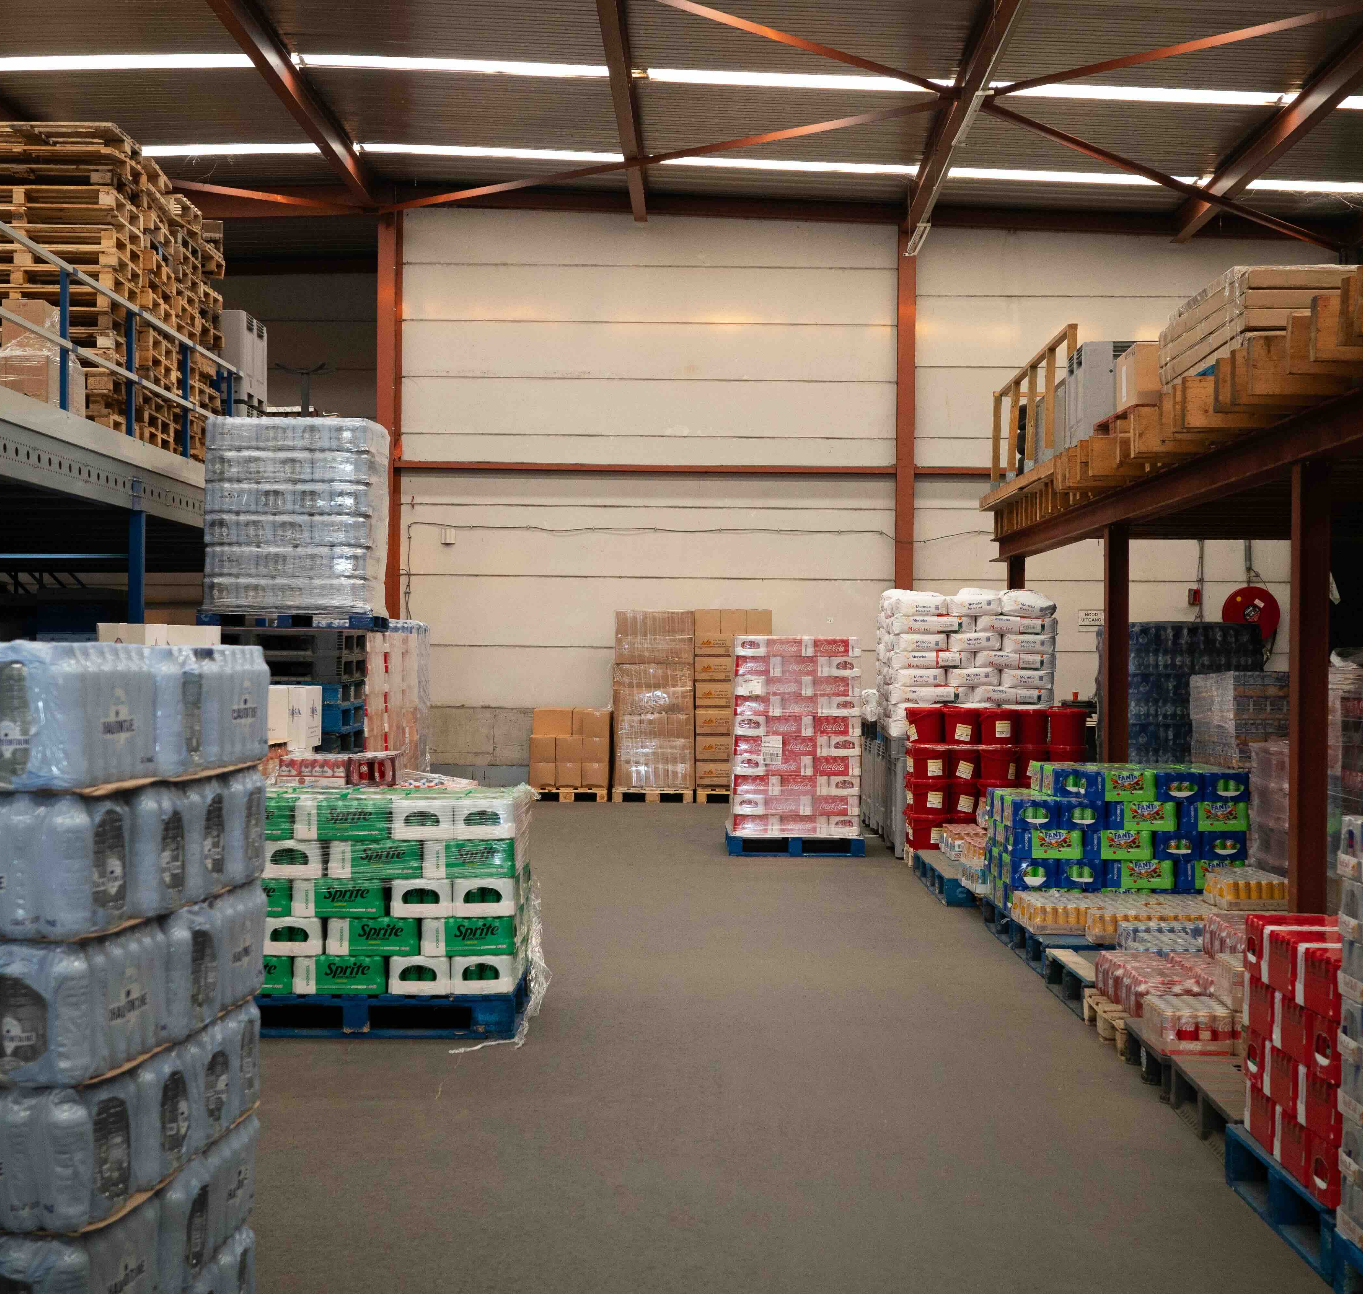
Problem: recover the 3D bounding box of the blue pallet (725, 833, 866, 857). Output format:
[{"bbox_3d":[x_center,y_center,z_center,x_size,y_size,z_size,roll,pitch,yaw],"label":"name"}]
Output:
[{"bbox_3d":[0.863,1.478,16.480,1.000,0.162,1.200,1,0,1],"label":"blue pallet"}]

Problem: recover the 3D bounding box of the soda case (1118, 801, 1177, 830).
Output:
[{"bbox_3d":[2.333,0.857,11.020,0.350,0.146,0.234,1,0,1],"label":"soda case"}]

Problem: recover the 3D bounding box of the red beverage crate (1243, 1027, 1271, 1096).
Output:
[{"bbox_3d":[1.700,1.094,5.728,0.348,0.147,0.235,0,0,-1],"label":"red beverage crate"}]

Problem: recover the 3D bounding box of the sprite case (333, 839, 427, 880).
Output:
[{"bbox_3d":[-1.150,0.795,8.251,0.355,0.147,0.235,0,0,0],"label":"sprite case"}]

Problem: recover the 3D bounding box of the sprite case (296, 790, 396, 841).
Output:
[{"bbox_3d":[-1.282,0.656,8.310,0.356,0.148,0.234,1,0,0],"label":"sprite case"}]

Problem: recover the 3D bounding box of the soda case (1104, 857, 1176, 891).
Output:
[{"bbox_3d":[2.279,1.135,10.858,0.351,0.147,0.235,0,0,0],"label":"soda case"}]

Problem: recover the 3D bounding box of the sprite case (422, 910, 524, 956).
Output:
[{"bbox_3d":[-0.802,1.095,8.249,0.348,0.147,0.232,1,0,1],"label":"sprite case"}]

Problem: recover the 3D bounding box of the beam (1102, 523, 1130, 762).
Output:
[{"bbox_3d":[2.515,0.430,12.460,0.115,2.250,0.120,1,0,1],"label":"beam"}]

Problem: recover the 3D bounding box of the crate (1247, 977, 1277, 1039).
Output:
[{"bbox_3d":[1.677,0.970,5.830,0.234,0.146,0.350,1,0,1],"label":"crate"}]

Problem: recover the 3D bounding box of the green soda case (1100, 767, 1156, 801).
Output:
[{"bbox_3d":[2.212,0.694,10.861,0.314,0.147,0.235,0,0,0],"label":"green soda case"}]

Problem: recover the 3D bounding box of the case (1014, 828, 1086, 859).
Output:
[{"bbox_3d":[1.834,0.985,10.859,0.351,0.147,0.235,0,0,0],"label":"case"}]

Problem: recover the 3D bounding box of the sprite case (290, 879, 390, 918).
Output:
[{"bbox_3d":[-1.289,0.950,8.256,0.348,0.147,0.232,1,0,1],"label":"sprite case"}]

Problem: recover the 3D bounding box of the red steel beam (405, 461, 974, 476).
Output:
[{"bbox_3d":[0.134,-1.852,22.500,6.300,0.085,0.140,1,0,1],"label":"red steel beam"}]

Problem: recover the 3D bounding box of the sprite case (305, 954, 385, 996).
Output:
[{"bbox_3d":[-1.289,1.240,8.254,0.348,0.147,0.232,1,0,1],"label":"sprite case"}]

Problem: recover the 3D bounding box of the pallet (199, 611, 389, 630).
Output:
[{"bbox_3d":[-2.700,-0.197,15.120,1.200,0.150,0.950,1,0,0],"label":"pallet"}]

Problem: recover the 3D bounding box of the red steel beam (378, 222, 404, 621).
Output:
[{"bbox_3d":[-3.118,-1.506,22.803,0.195,6.121,0.400,1,0,1],"label":"red steel beam"}]

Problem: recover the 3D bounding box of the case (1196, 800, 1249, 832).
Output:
[{"bbox_3d":[2.675,0.845,10.860,0.317,0.147,0.235,0,0,0],"label":"case"}]

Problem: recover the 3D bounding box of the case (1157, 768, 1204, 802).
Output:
[{"bbox_3d":[2.502,0.707,10.988,0.232,0.147,0.348,1,0,1],"label":"case"}]

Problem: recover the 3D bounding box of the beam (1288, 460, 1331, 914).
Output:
[{"bbox_3d":[2.847,0.351,9.782,0.133,2.369,0.140,1,0,1],"label":"beam"}]

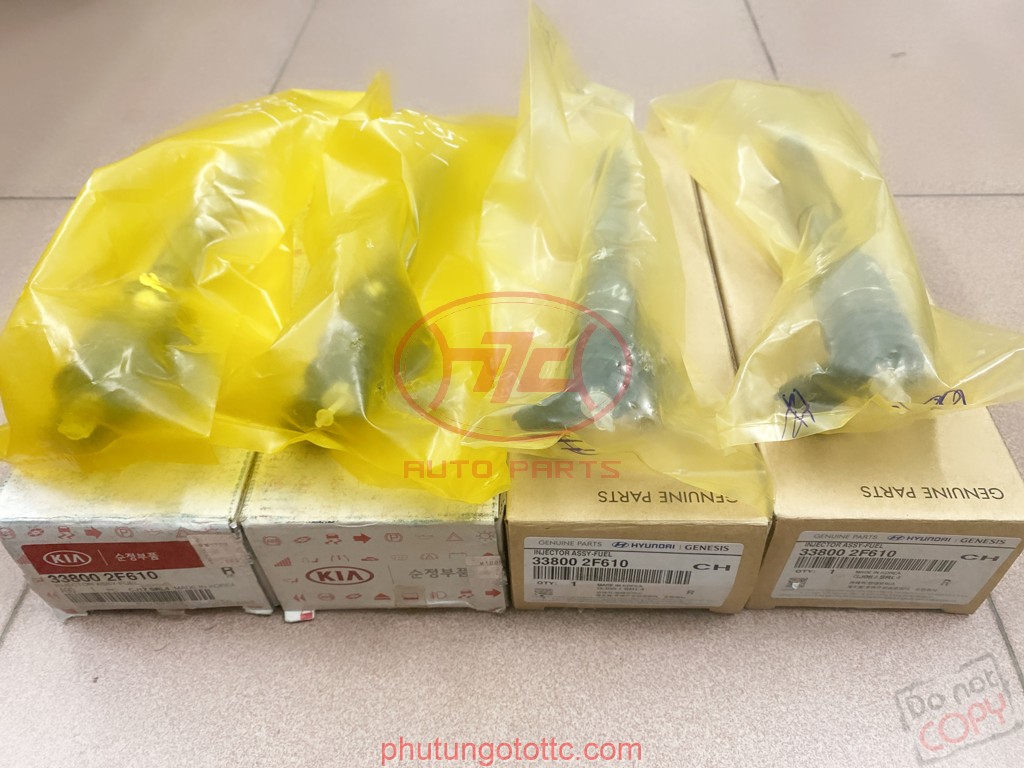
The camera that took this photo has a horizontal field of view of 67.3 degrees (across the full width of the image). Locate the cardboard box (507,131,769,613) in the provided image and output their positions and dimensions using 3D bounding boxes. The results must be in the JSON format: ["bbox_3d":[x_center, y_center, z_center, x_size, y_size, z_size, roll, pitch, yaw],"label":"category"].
[{"bbox_3d":[0.048,-0.023,0.371,0.089,0.068,0.248,0,48,2],"label":"cardboard box"}]

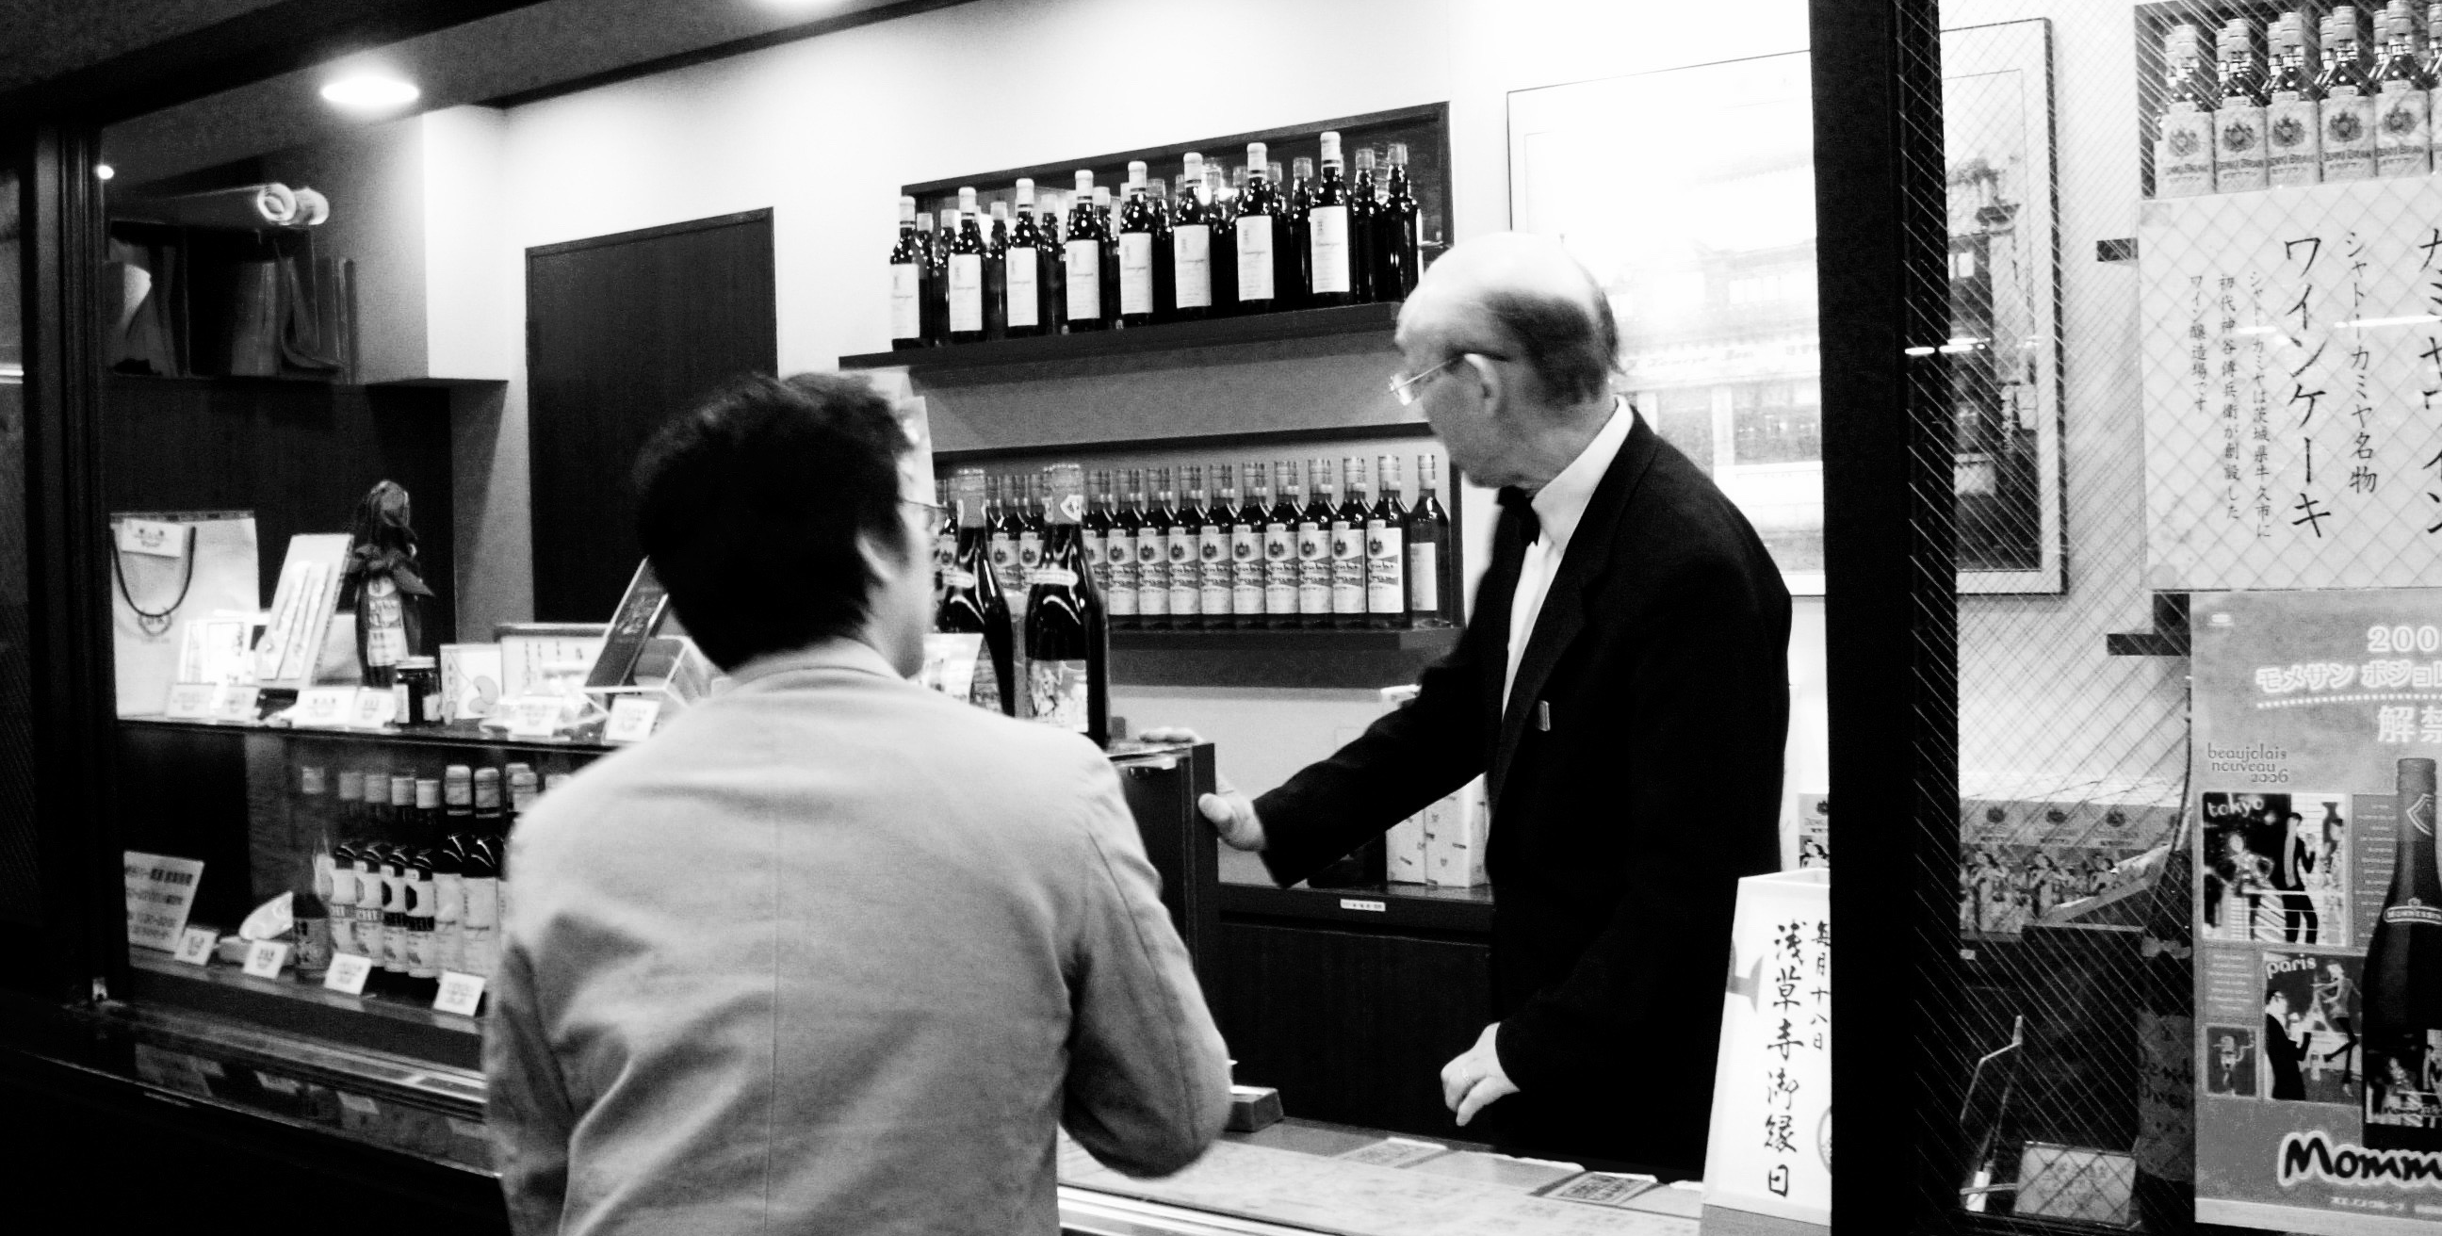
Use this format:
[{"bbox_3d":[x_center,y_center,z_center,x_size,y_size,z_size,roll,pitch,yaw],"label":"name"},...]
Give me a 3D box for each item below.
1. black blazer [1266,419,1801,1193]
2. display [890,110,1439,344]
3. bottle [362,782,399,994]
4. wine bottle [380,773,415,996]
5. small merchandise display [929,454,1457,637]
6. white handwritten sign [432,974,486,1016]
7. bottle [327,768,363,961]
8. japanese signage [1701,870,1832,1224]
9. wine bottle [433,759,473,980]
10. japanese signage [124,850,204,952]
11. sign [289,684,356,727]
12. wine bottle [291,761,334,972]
[{"bbox_3d":[0.300,0.186,2.638,0.380,0.730,0.500,-3,2,-37],"label":"black blazer"},{"bbox_3d":[-0.113,-0.690,4.884,1.140,0.335,0.280,0,2,40],"label":"display"},{"bbox_3d":[-1.106,0.340,3.539,0.073,0.280,0.073,0,2,40],"label":"bottle"},{"bbox_3d":[-0.936,0.300,3.061,0.058,0.250,0.058,0,2,40],"label":"wine bottle"},{"bbox_3d":[-0.049,-0.106,4.105,1.050,0.253,0.120,0,2,40],"label":"small merchandise display"},{"bbox_3d":[-0.826,0.405,2.910,0.078,0.045,0.015,0,-18,40],"label":"white handwritten sign"},{"bbox_3d":[-1.159,0.340,3.591,0.073,0.280,0.073,0,2,40],"label":"bottle"},{"bbox_3d":[0.451,0.318,2.006,0.100,0.250,0.150,-3,2,-40],"label":"japanese signage"},{"bbox_3d":[-0.941,0.332,3.334,0.075,0.300,0.075,0,2,40],"label":"wine bottle"},{"bbox_3d":[-1.398,0.369,3.504,0.205,0.124,0.010,0,-18,40],"label":"japanese signage"},{"bbox_3d":[-1.022,0.102,3.067,0.115,0.048,0.015,0,-18,40],"label":"sign"},{"bbox_3d":[-1.089,0.299,3.206,0.058,0.254,0.058,0,2,40],"label":"wine bottle"}]

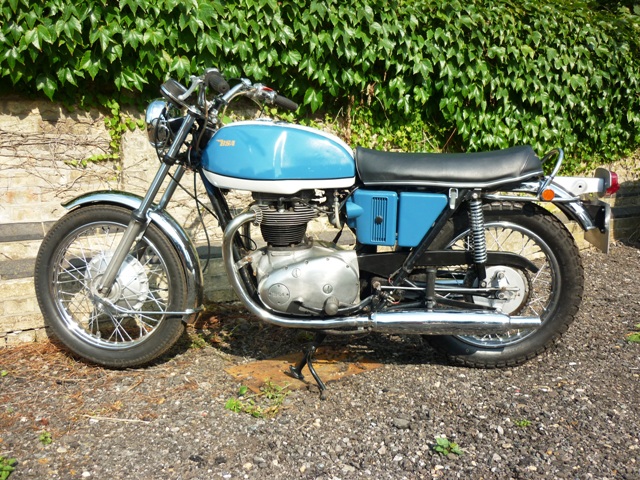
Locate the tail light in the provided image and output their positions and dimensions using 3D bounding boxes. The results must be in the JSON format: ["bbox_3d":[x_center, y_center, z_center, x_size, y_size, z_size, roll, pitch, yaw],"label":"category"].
[{"bbox_3d":[1.057,-0.204,2.203,0.065,0.098,0.090,0,10,3],"label":"tail light"}]

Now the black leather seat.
[{"bbox_3d":[0.453,-0.269,2.218,0.660,0.155,0.260,0,10,3],"label":"black leather seat"}]

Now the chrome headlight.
[{"bbox_3d":[-0.585,-0.435,2.262,0.100,0.180,0.180,2,11,12],"label":"chrome headlight"}]

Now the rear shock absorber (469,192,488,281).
[{"bbox_3d":[0.548,-0.009,2.109,0.060,0.315,0.060,-7,10,4],"label":"rear shock absorber"}]

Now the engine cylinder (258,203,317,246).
[{"bbox_3d":[-0.117,-0.057,2.271,0.200,0.150,0.250,0,10,3],"label":"engine cylinder"}]

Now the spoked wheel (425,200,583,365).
[{"bbox_3d":[0.653,0.164,2.288,0.654,0.654,0.105,0,10,3],"label":"spoked wheel"}]

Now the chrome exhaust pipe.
[{"bbox_3d":[0.209,0.110,2.135,1.100,0.400,0.170,0,10,3],"label":"chrome exhaust pipe"}]

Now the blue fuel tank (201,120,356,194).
[{"bbox_3d":[-0.148,-0.301,2.239,0.575,0.260,0.280,0,10,3],"label":"blue fuel tank"}]

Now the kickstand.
[{"bbox_3d":[-0.040,0.433,2.215,0.150,0.200,0.280,0,10,3],"label":"kickstand"}]

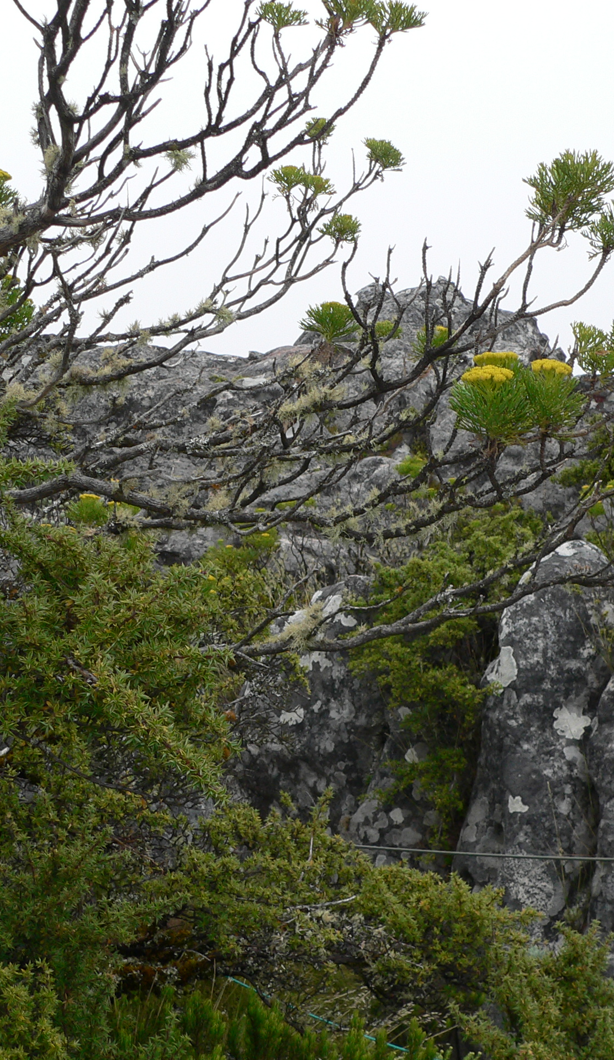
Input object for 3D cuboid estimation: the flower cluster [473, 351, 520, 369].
[{"bbox_3d":[0.322,-0.290,2.500,0.077,0.029,0.074,0,0,0],"label":"flower cluster"}]

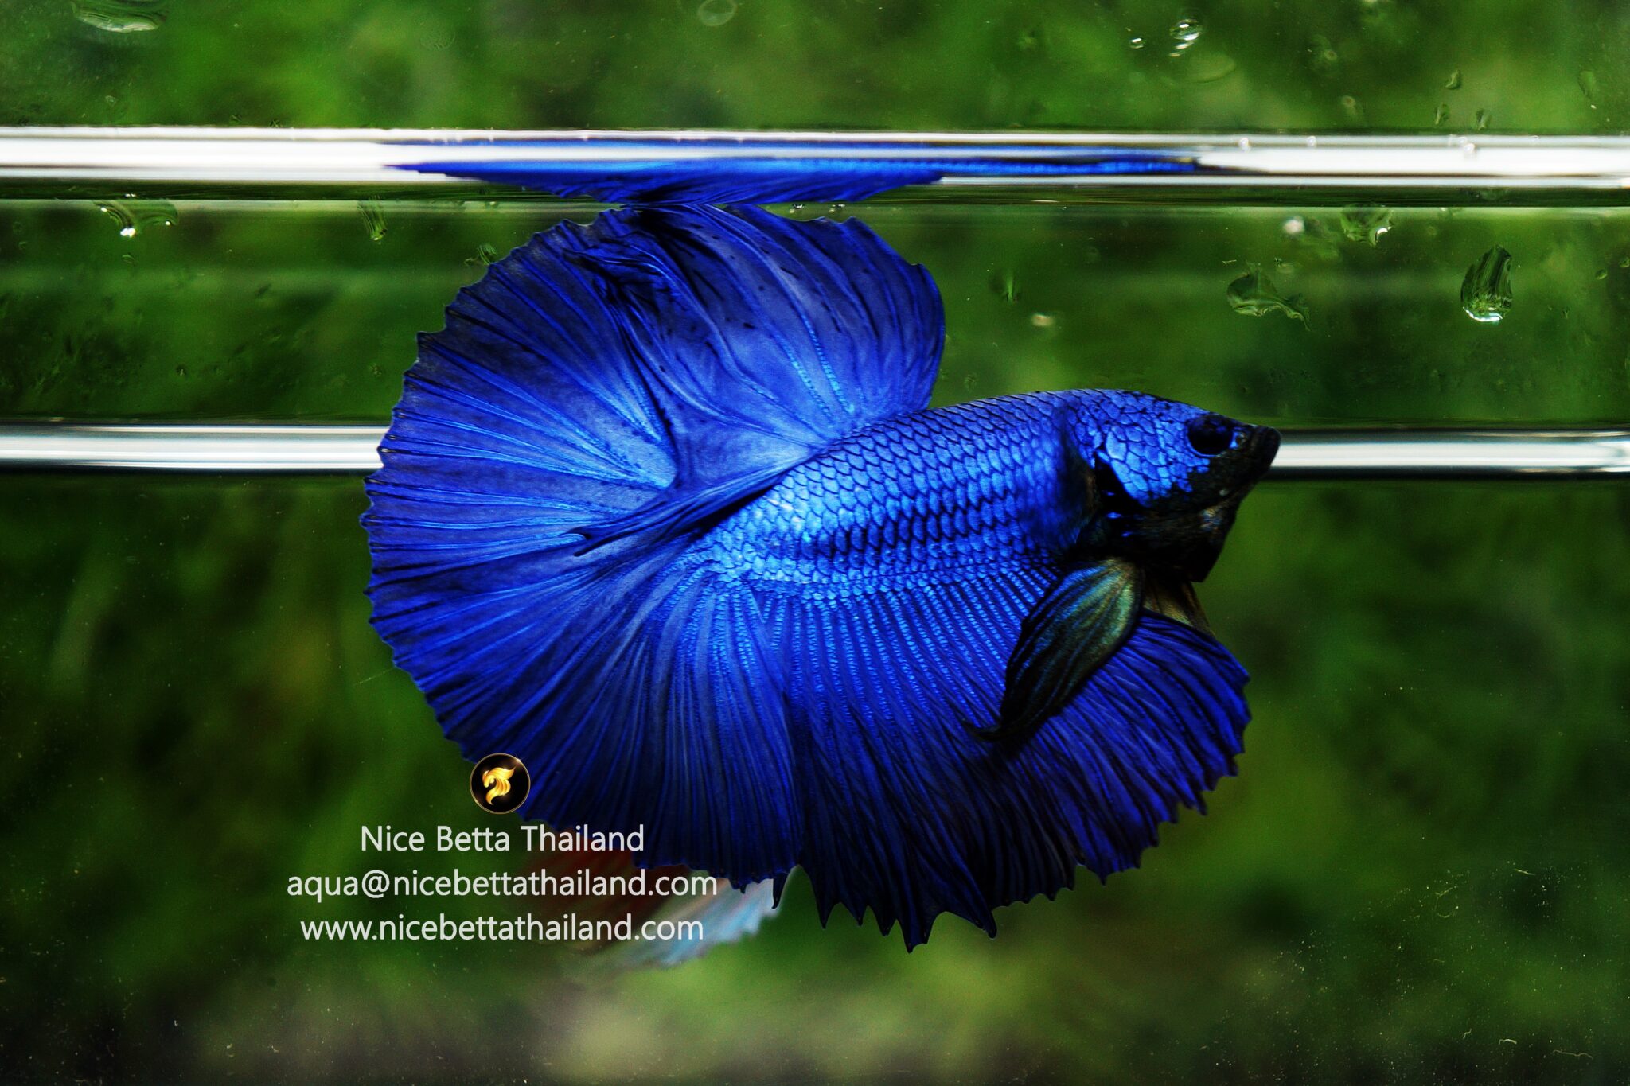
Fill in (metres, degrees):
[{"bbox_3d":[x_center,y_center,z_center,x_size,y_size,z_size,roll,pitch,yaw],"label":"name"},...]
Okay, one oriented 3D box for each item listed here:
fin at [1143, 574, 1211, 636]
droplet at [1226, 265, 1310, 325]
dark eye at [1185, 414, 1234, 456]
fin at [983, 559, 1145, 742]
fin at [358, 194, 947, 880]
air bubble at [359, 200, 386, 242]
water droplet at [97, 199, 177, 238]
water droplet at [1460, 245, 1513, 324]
[{"bbox_3d":[0.027,0.005,0.271,0.005,0.007,0.003,-23,0,0],"label":"fin"},{"bbox_3d":[0.035,-0.019,0.285,0.006,0.005,0.002,0,0,0],"label":"droplet"},{"bbox_3d":[0.028,-0.008,0.267,0.003,0.003,0.003,0,0,-9],"label":"dark eye"},{"bbox_3d":[0.018,0.008,0.266,0.007,0.017,0.003,44,0,0],"label":"fin"},{"bbox_3d":[-0.012,0.000,0.285,0.045,0.052,0.012,0,0,0],"label":"fin"},{"bbox_3d":[-0.034,-0.025,0.285,0.002,0.003,0.002,0,0,0],"label":"air bubble"},{"bbox_3d":[-0.052,-0.025,0.285,0.006,0.003,0.002,0,0,0],"label":"water droplet"},{"bbox_3d":[0.052,-0.020,0.285,0.004,0.006,0.002,0,0,0],"label":"water droplet"}]

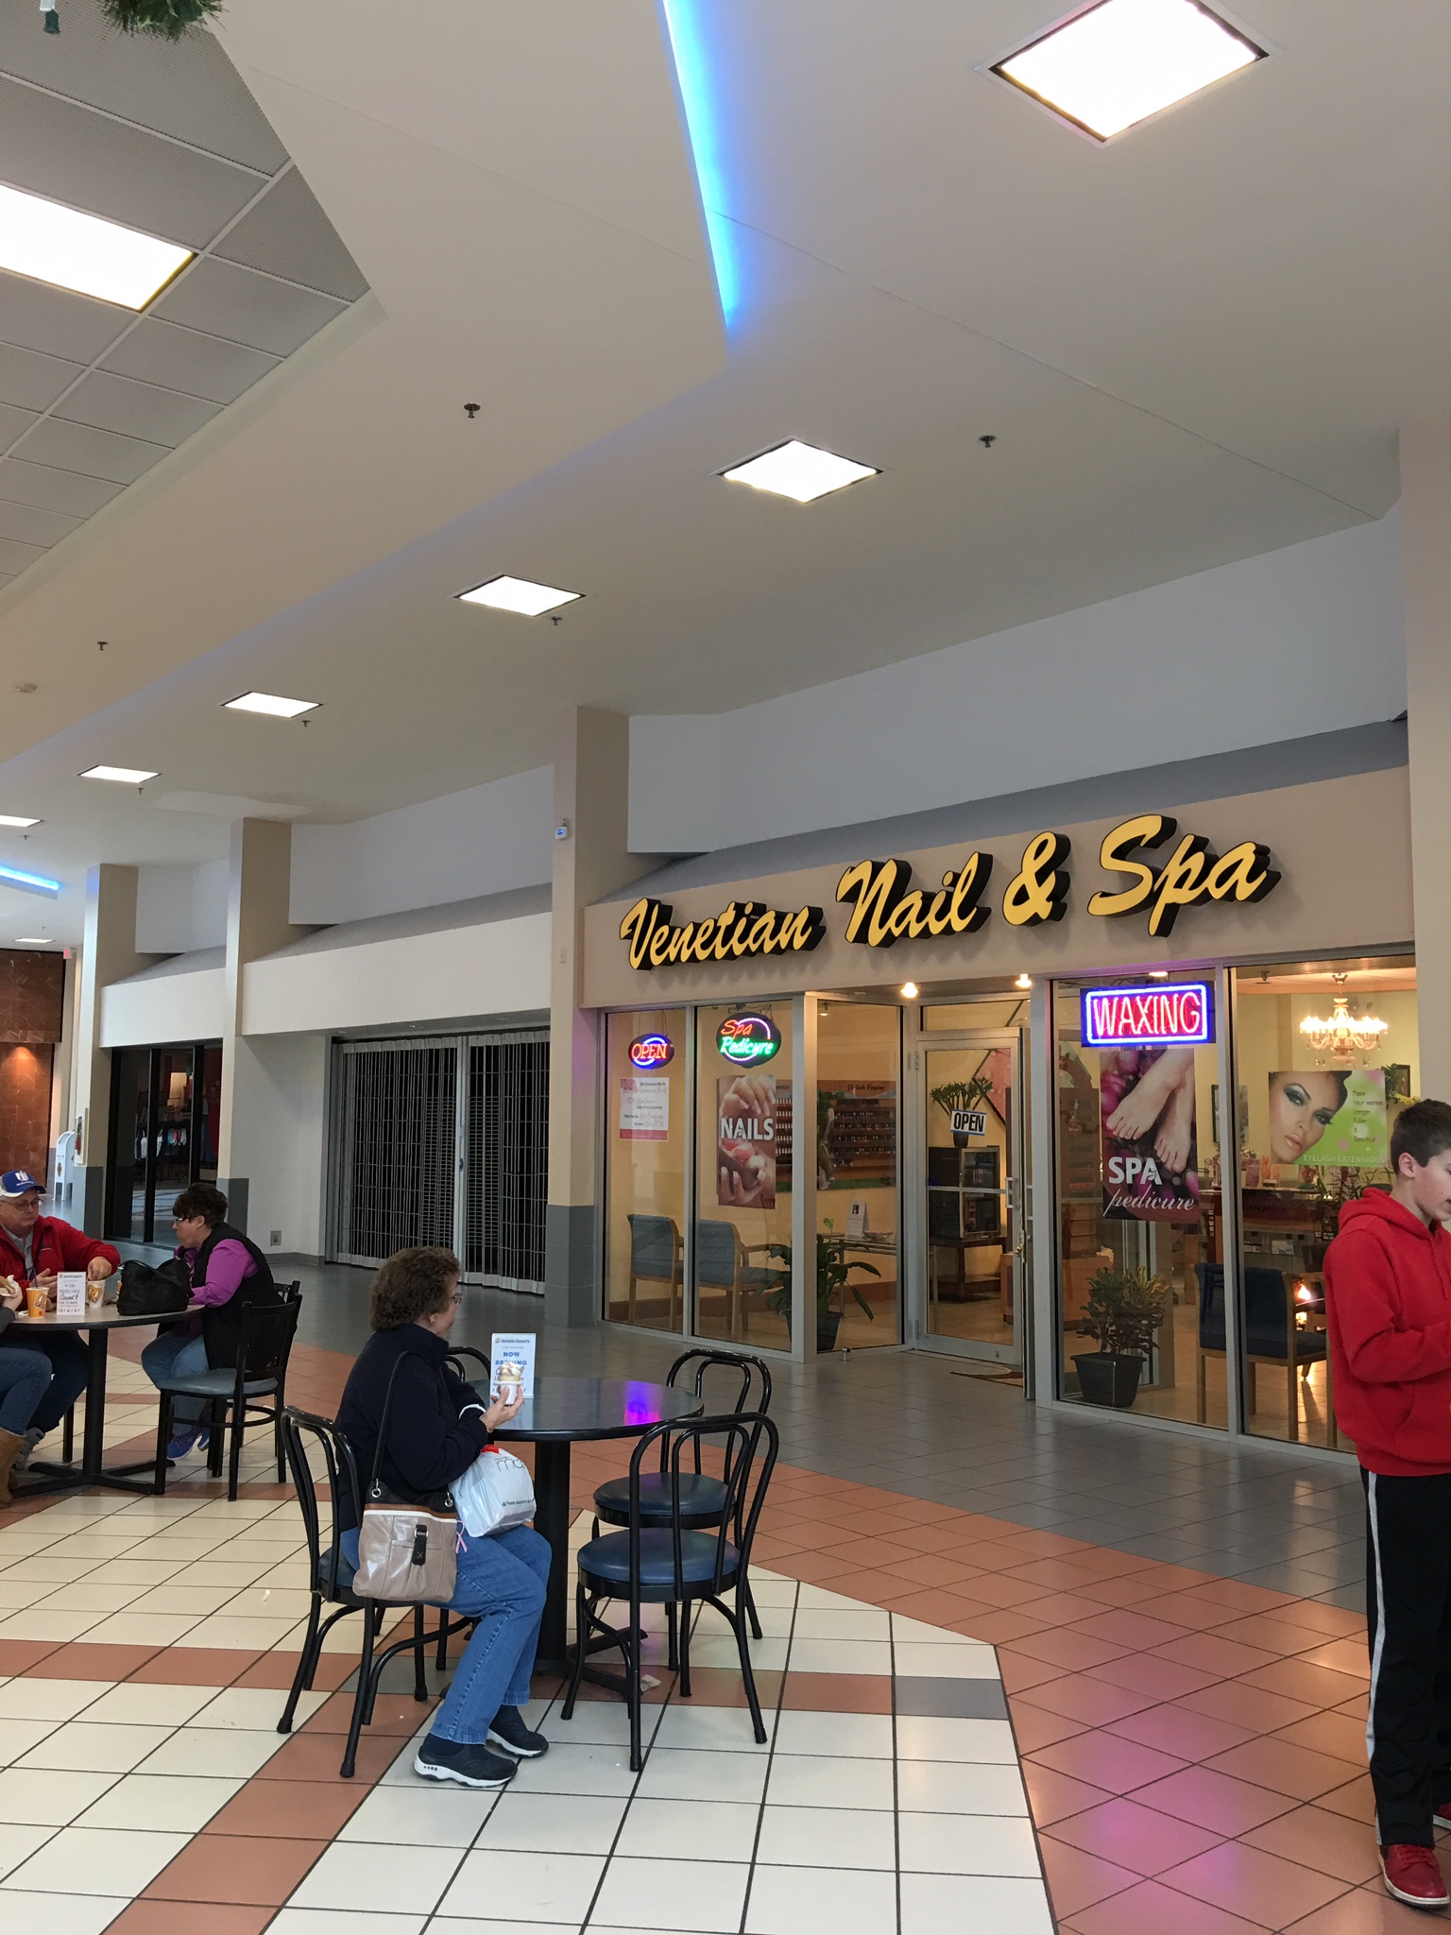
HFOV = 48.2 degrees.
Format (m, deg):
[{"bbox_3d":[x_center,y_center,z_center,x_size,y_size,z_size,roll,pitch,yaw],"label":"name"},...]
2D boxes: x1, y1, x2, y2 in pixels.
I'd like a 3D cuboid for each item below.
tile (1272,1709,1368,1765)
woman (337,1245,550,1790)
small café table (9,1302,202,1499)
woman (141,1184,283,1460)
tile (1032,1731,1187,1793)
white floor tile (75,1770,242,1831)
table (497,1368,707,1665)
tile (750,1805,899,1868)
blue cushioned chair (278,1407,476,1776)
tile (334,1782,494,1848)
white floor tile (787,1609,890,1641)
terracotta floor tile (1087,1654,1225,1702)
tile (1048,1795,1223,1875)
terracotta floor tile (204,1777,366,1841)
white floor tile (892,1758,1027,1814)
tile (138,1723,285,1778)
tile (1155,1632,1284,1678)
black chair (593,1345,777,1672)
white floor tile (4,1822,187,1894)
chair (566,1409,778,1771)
[{"bbox_3d":[1.605,1.992,4.166,0.297,0.015,0.297,5,-7,-39],"label":"tile"},{"bbox_3d":[-0.712,1.333,4.088,0.580,1.240,0.480,1,-6,-5],"label":"woman"},{"bbox_3d":[-2.807,1.843,6.940,1.030,0.745,1.030,0,-6,5],"label":"small café table"},{"bbox_3d":[-2.374,1.654,7.543,0.670,1.270,0.500,4,-6,-29],"label":"woman"},{"bbox_3d":[0.957,1.988,4.053,0.298,0.012,0.298,5,-7,-39],"label":"tile"},{"bbox_3d":[-1.292,1.921,3.713,0.300,0.015,0.300,0,-6,5],"label":"white floor tile"},{"bbox_3d":[-0.498,1.648,4.696,0.910,0.762,0.910,0,-5,0],"label":"table"},{"bbox_3d":[0.230,1.960,3.646,0.305,0.010,0.302,0,-5,5],"label":"tile"},{"bbox_3d":[-0.876,1.575,4.256,0.470,0.850,0.420,5,-7,-38],"label":"blue cushioned chair"},{"bbox_3d":[-0.684,1.921,3.656,0.300,0.015,0.300,0,-6,5],"label":"tile"},{"bbox_3d":[0.375,2.098,5.158,0.305,0.010,0.302,0,-5,5],"label":"white floor tile"},{"bbox_3d":[1.232,2.047,4.669,0.299,0.010,0.299,5,-7,-39],"label":"terracotta floor tile"},{"bbox_3d":[0.926,1.967,3.666,0.302,0.010,0.302,5,-7,-39],"label":"tile"},{"bbox_3d":[-0.997,1.940,3.724,0.301,0.012,0.297,0,-5,5],"label":"terracotta floor tile"},{"bbox_3d":[0.564,1.968,3.879,0.301,0.012,0.297,0,-5,5],"label":"white floor tile"},{"bbox_3d":[-1.289,1.989,4.096,0.305,0.010,0.302,0,-5,5],"label":"tile"},{"bbox_3d":[1.454,2.055,4.821,0.297,0.015,0.297,5,-7,-39],"label":"tile"},{"bbox_3d":[-0.150,1.633,4.984,0.440,0.850,0.490,-4,-7,41],"label":"black chair"},{"bbox_3d":[-1.331,1.900,3.437,0.299,0.010,0.299,0,-6,5],"label":"white floor tile"},{"bbox_3d":[-0.149,1.565,4.252,0.420,0.840,0.470,4,-7,-30],"label":"chair"}]

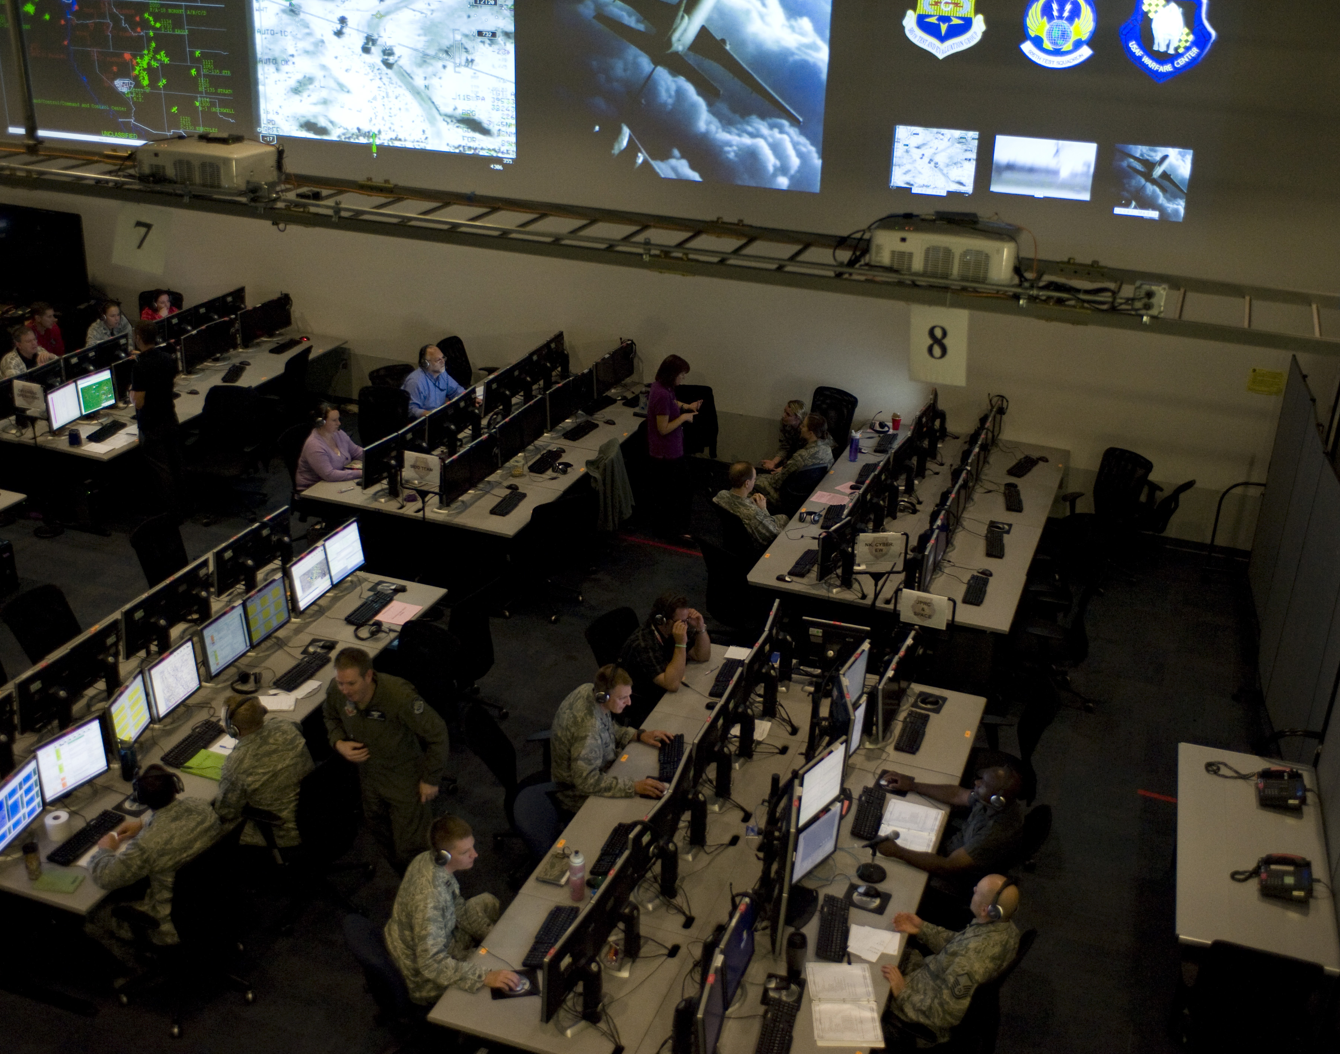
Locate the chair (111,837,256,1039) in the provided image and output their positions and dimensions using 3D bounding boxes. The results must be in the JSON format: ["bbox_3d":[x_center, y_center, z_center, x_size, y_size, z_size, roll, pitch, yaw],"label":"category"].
[{"bbox_3d":[-2.435,1.904,7.498,0.670,1.040,0.660,10,25,17],"label":"chair"}]

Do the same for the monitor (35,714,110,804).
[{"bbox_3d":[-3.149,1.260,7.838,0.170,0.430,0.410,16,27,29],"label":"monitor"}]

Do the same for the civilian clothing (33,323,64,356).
[{"bbox_3d":[-6.034,-1.730,14.554,0.340,0.580,0.500,19,30,33],"label":"civilian clothing"}]

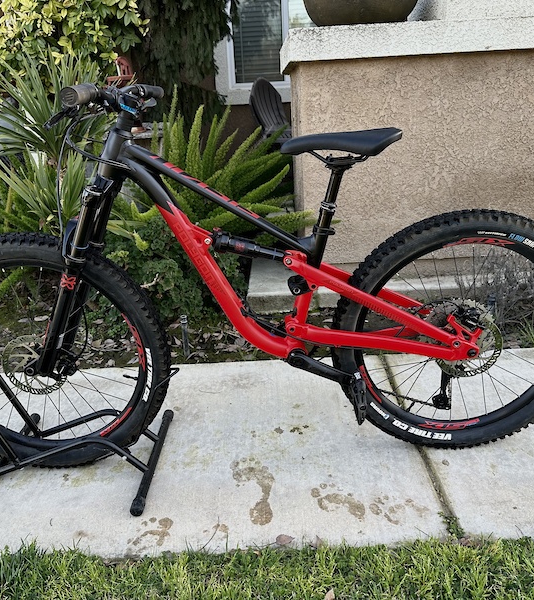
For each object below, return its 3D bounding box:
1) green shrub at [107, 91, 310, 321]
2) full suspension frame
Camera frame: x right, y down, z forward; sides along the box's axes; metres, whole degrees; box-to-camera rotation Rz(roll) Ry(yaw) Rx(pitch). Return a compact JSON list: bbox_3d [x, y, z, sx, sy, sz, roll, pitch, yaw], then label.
[{"bbox_3d":[-0.282,-0.460,2.684,0.960,0.970,0.850,-3,17,1],"label":"green shrub"},{"bbox_3d":[-0.025,-0.133,1.292,1.070,0.620,0.180,-3,17,0],"label":"full suspension frame"}]

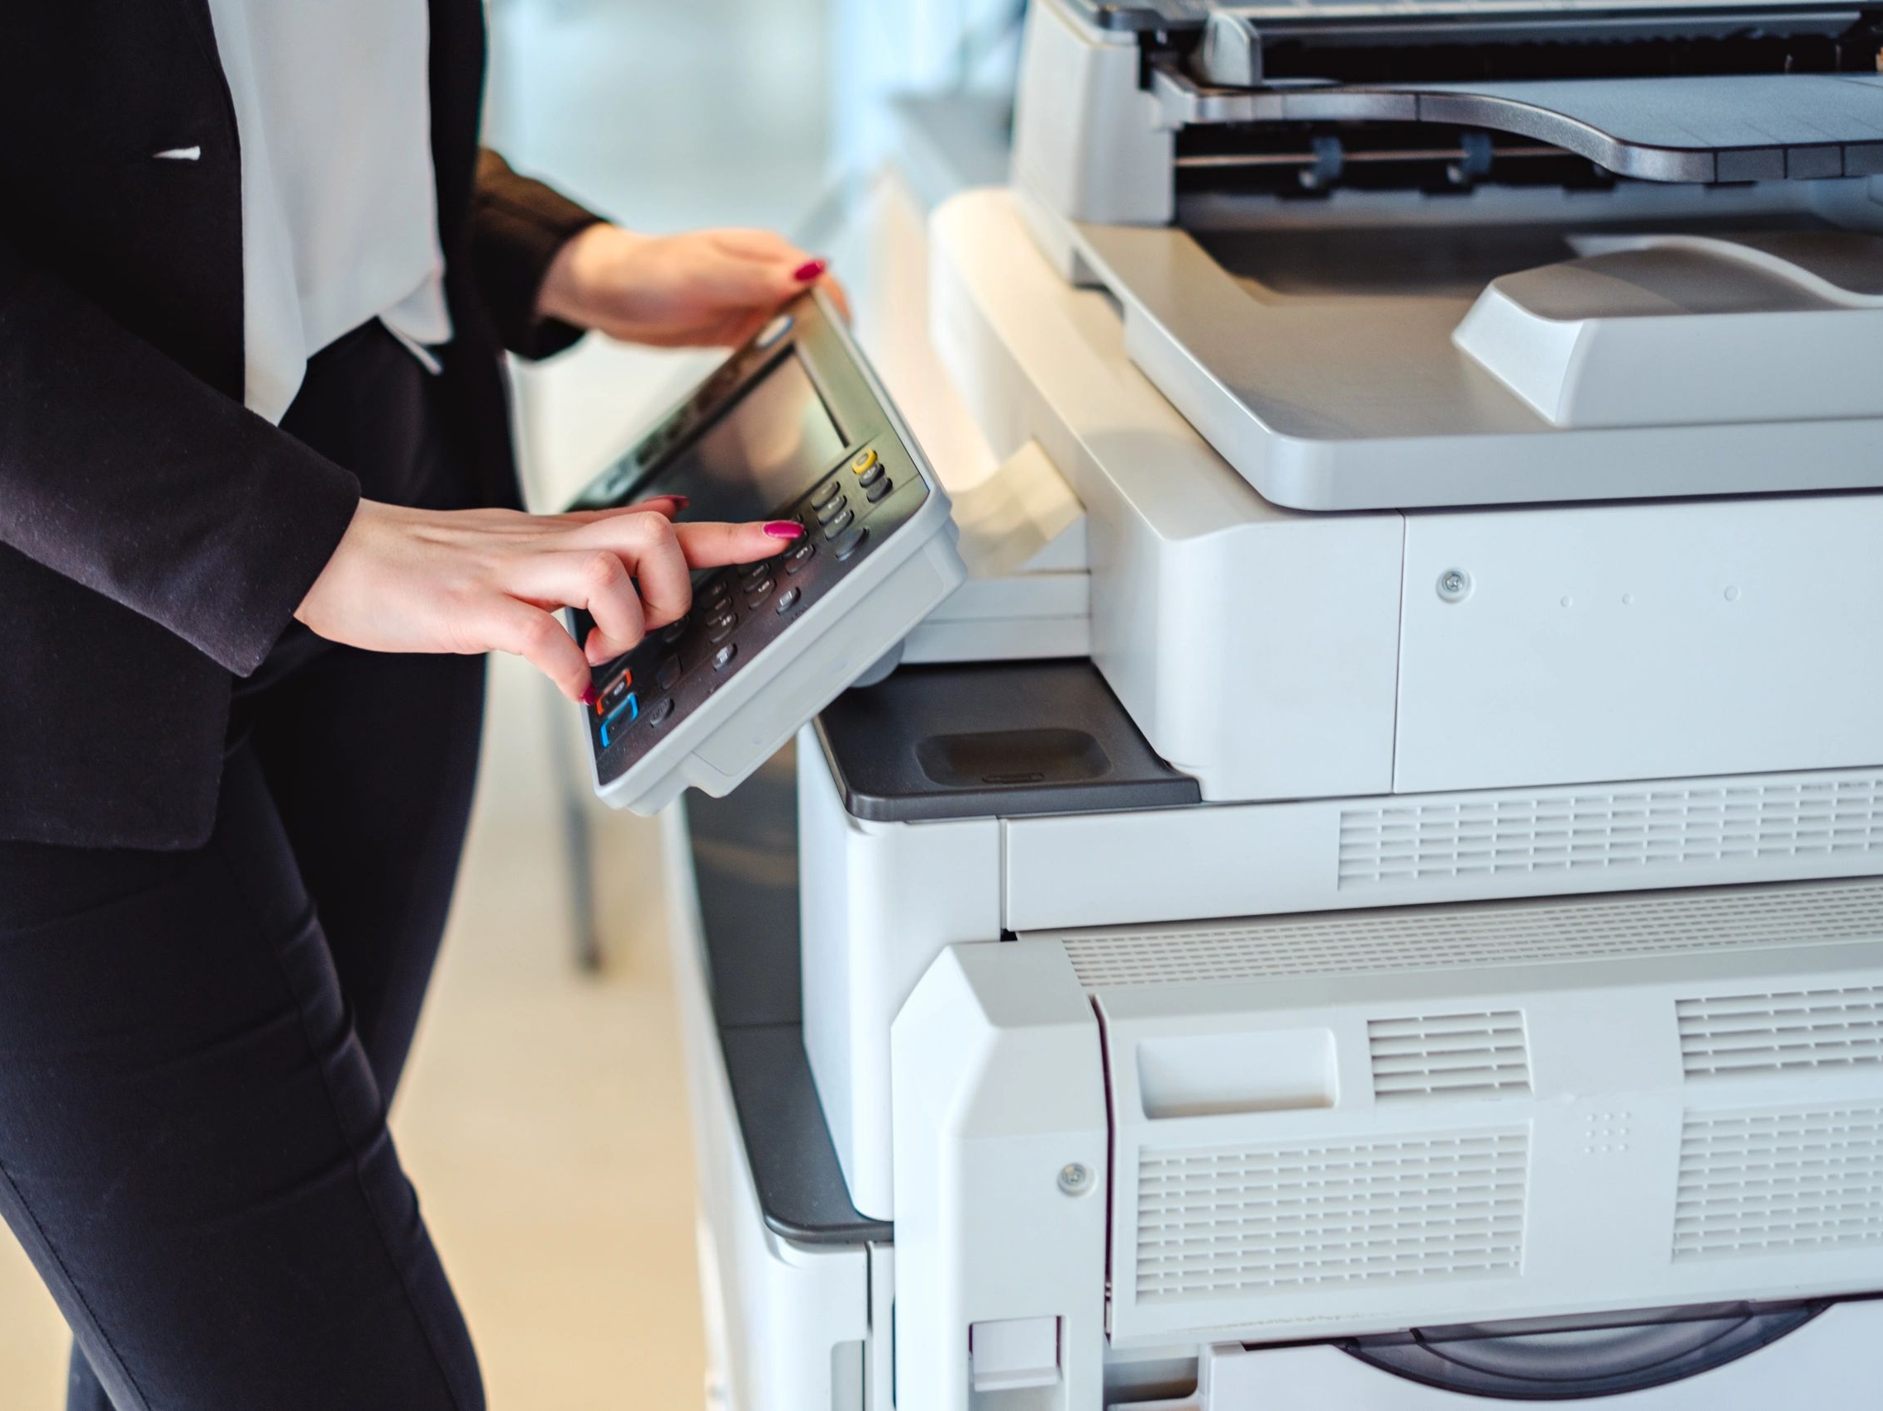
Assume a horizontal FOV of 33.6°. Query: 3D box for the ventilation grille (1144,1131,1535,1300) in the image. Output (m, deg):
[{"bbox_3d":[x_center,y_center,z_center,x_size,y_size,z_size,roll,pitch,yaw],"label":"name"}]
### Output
[{"bbox_3d":[0.140,0.180,1.121,0.144,0.065,0.010,-3,19,-8],"label":"ventilation grille"}]

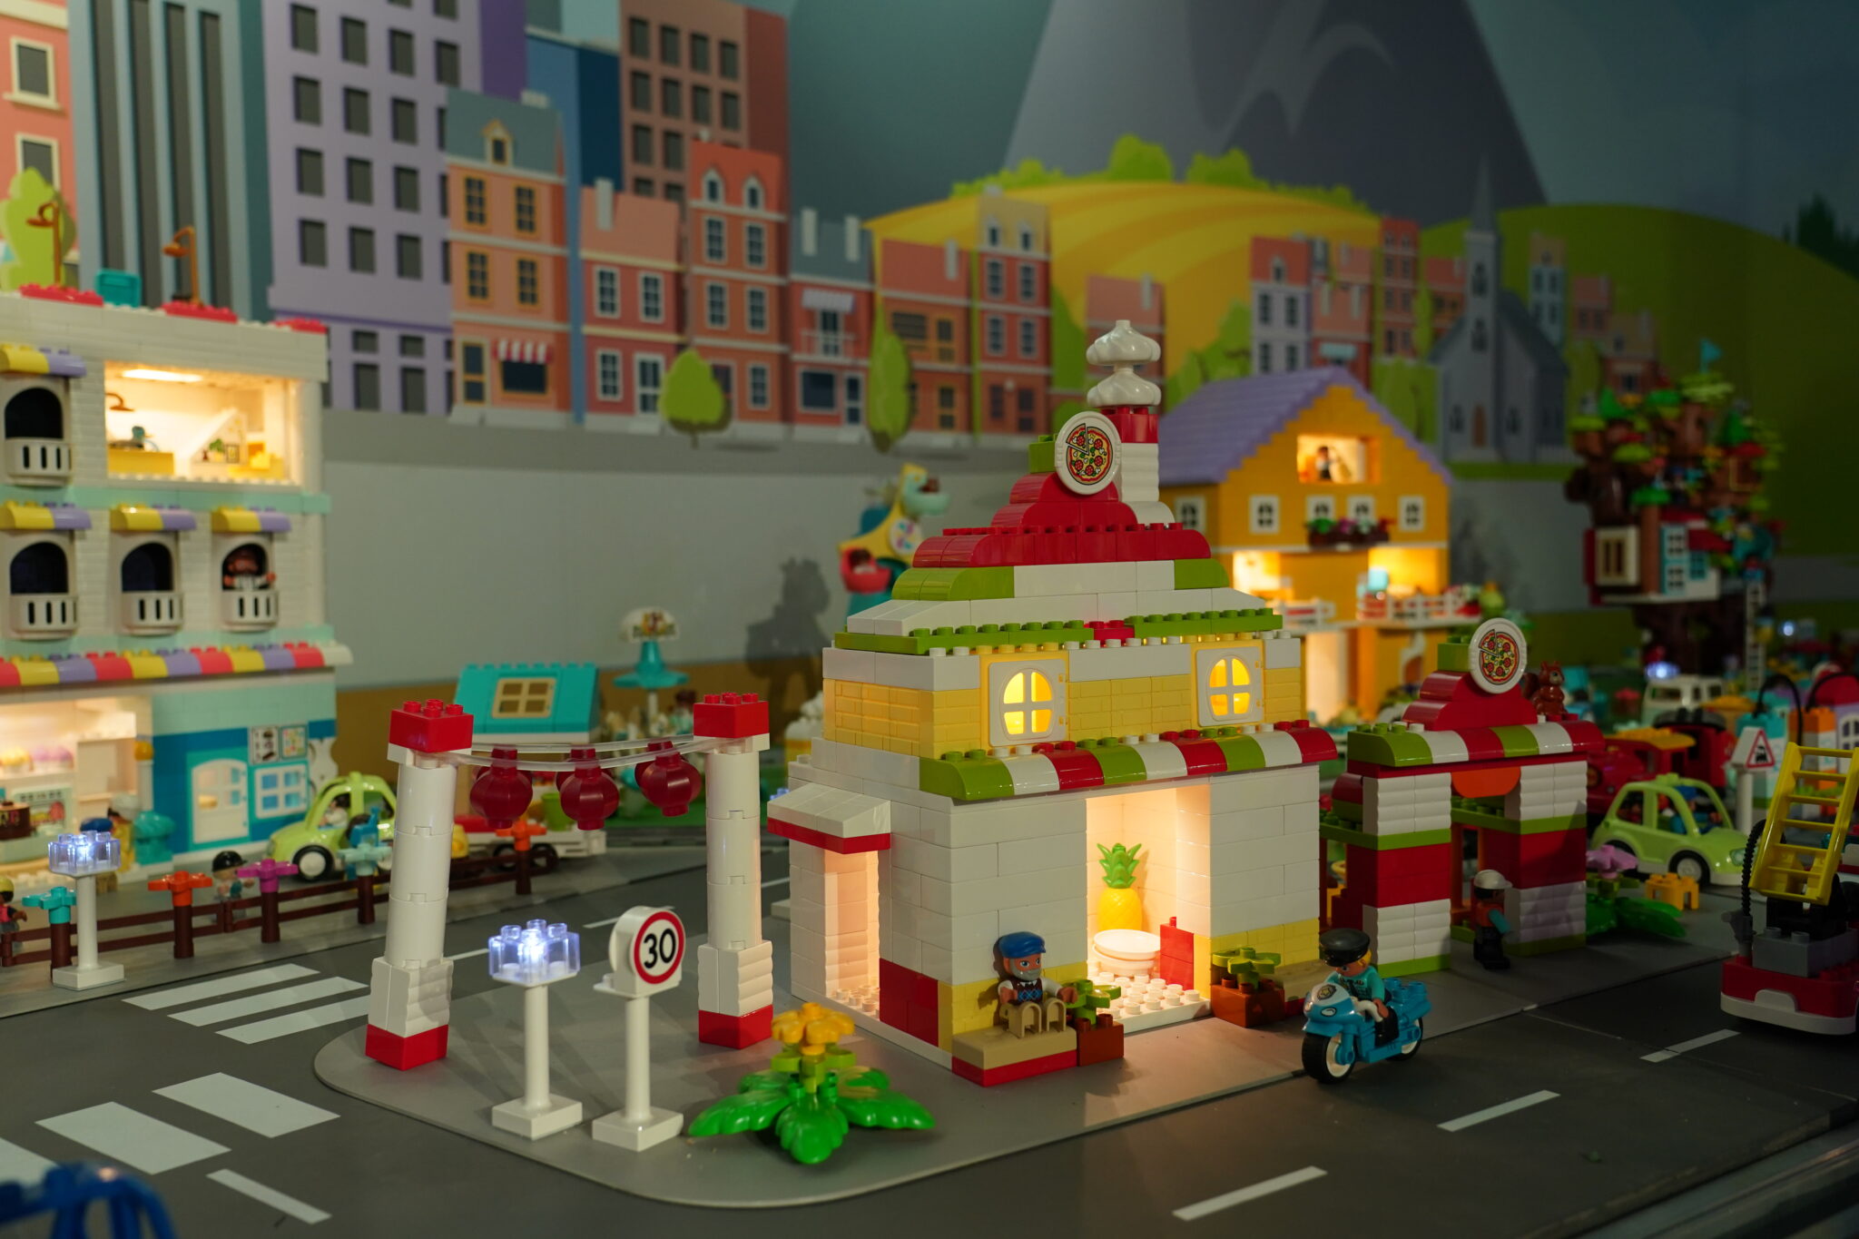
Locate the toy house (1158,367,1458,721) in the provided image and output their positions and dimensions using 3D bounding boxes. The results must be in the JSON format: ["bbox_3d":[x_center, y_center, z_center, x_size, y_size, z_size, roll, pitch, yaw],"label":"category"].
[{"bbox_3d":[0.574,-0.104,2.547,0.582,0.590,0.336,-2,2,-36],"label":"toy house"}]

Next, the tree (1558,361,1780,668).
[{"bbox_3d":[1.271,-0.137,2.650,0.370,0.645,0.360,-1,2,-11],"label":"tree"}]

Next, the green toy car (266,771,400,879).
[{"bbox_3d":[-0.544,0.190,1.447,0.134,0.095,0.068,-2,2,-27],"label":"green toy car"}]

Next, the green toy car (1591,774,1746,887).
[{"bbox_3d":[0.646,0.180,1.336,0.068,0.095,0.134,-2,2,-32],"label":"green toy car"}]

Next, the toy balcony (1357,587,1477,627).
[{"bbox_3d":[0.808,-0.018,2.553,0.222,0.058,0.066,-2,2,-33],"label":"toy balcony"}]

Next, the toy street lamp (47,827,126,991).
[{"bbox_3d":[-0.579,0.199,1.065,0.032,0.101,0.032,0,2,34],"label":"toy street lamp"}]

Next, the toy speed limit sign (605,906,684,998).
[{"bbox_3d":[-0.139,0.161,0.761,0.017,0.038,0.037,0,2,33],"label":"toy speed limit sign"}]

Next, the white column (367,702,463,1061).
[{"bbox_3d":[-0.294,0.152,0.895,0.033,0.206,0.033,7,3,28],"label":"white column"}]

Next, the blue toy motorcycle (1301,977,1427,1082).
[{"bbox_3d":[0.241,0.224,0.861,0.093,0.056,0.040,-2,2,-37],"label":"blue toy motorcycle"}]

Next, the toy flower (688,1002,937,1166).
[{"bbox_3d":[-0.060,0.224,0.783,0.122,0.061,0.120,-1,2,0],"label":"toy flower"}]

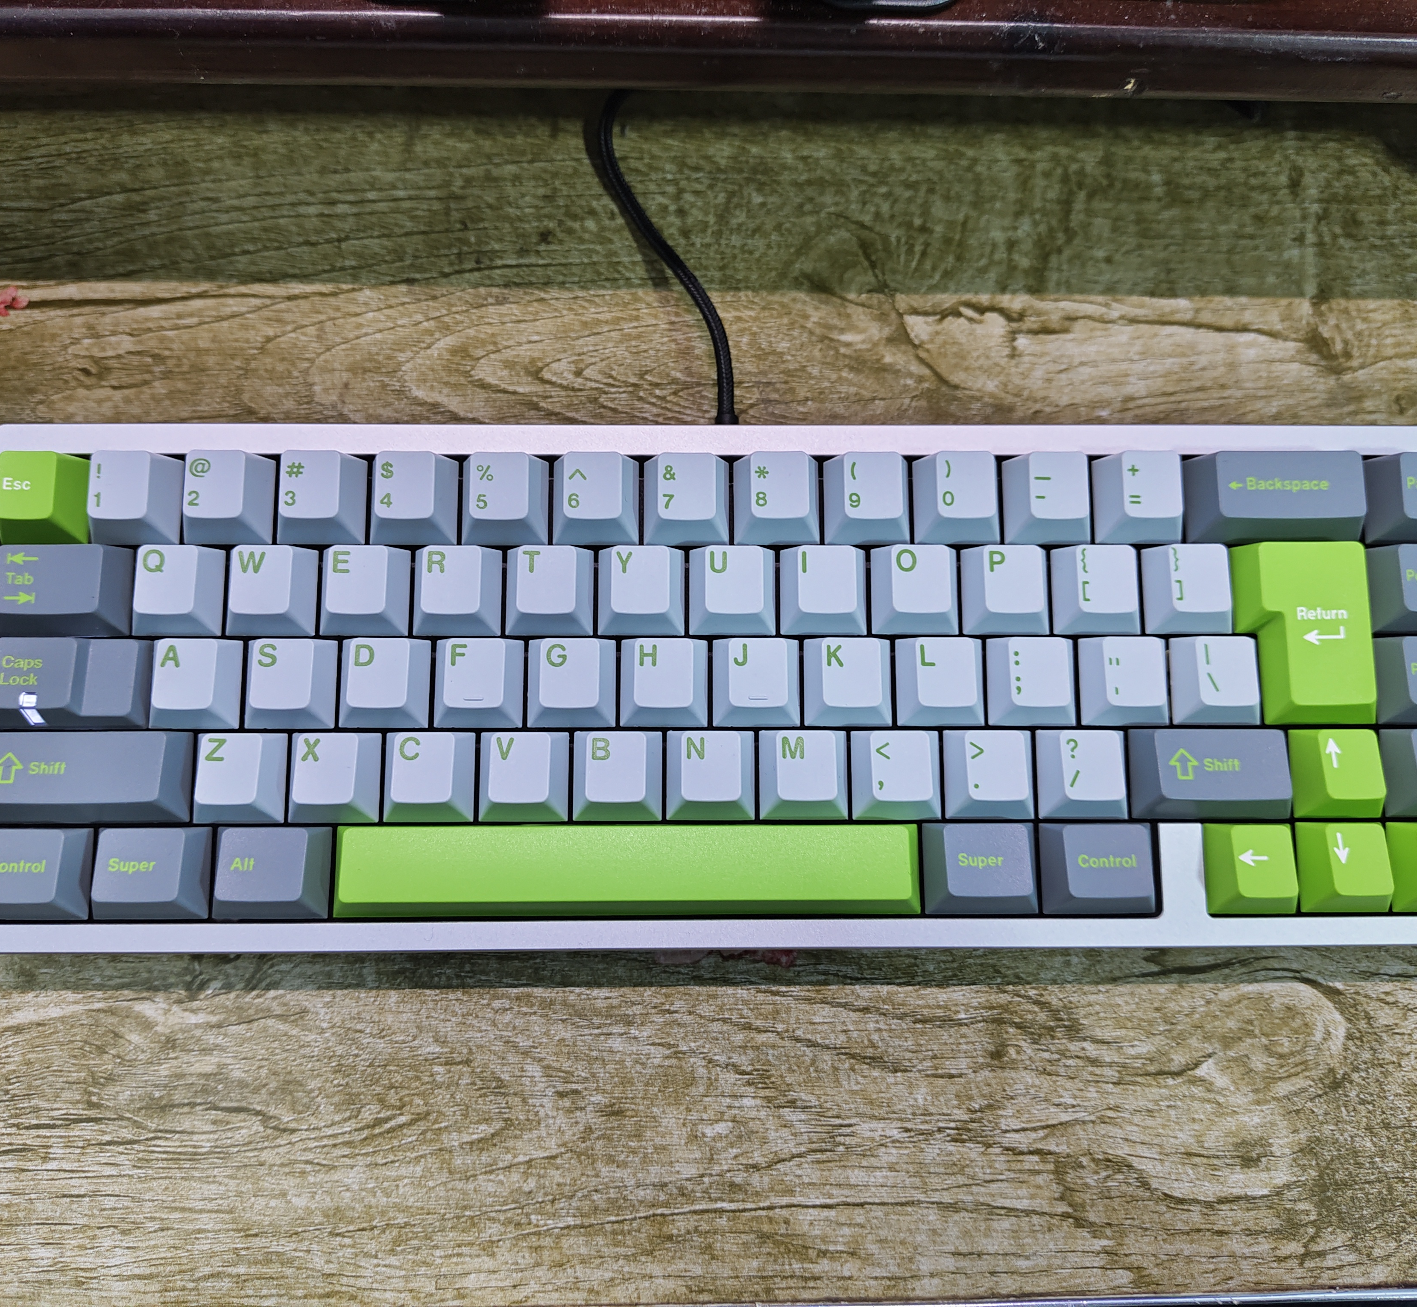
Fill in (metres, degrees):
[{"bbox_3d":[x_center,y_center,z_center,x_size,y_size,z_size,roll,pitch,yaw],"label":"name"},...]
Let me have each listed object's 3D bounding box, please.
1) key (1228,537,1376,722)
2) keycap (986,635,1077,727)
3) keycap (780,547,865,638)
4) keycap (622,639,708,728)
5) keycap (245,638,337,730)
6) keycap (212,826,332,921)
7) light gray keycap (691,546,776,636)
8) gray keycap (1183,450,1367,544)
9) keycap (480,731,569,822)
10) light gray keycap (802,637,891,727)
[{"bbox_3d":[0.124,-0.004,0.249,0.028,0.008,0.037,0,83,-1],"label":"key"},{"bbox_3d":[0.067,0.006,0.247,0.018,0.007,0.018,0,83,-1],"label":"keycap"},{"bbox_3d":[0.024,-0.013,0.249,0.018,0.007,0.018,0,82,-1],"label":"keycap"},{"bbox_3d":[-0.009,0.006,0.245,0.018,0.007,0.018,0,83,-1],"label":"keycap"},{"bbox_3d":[-0.085,0.006,0.245,0.018,0.007,0.018,0,82,-1],"label":"keycap"},{"bbox_3d":[-0.087,0.044,0.239,0.023,0.008,0.018,0,83,-1],"label":"keycap"},{"bbox_3d":[0.005,-0.013,0.248,0.018,0.007,0.018,0,82,-1],"label":"light gray keycap"},{"bbox_3d":[0.119,-0.033,0.251,0.037,0.009,0.018,0,83,-1],"label":"gray keycap"},{"bbox_3d":[-0.038,0.025,0.242,0.018,0.008,0.018,0,83,-1],"label":"keycap"},{"bbox_3d":[0.029,0.006,0.246,0.018,0.007,0.018,0,83,-1],"label":"light gray keycap"}]

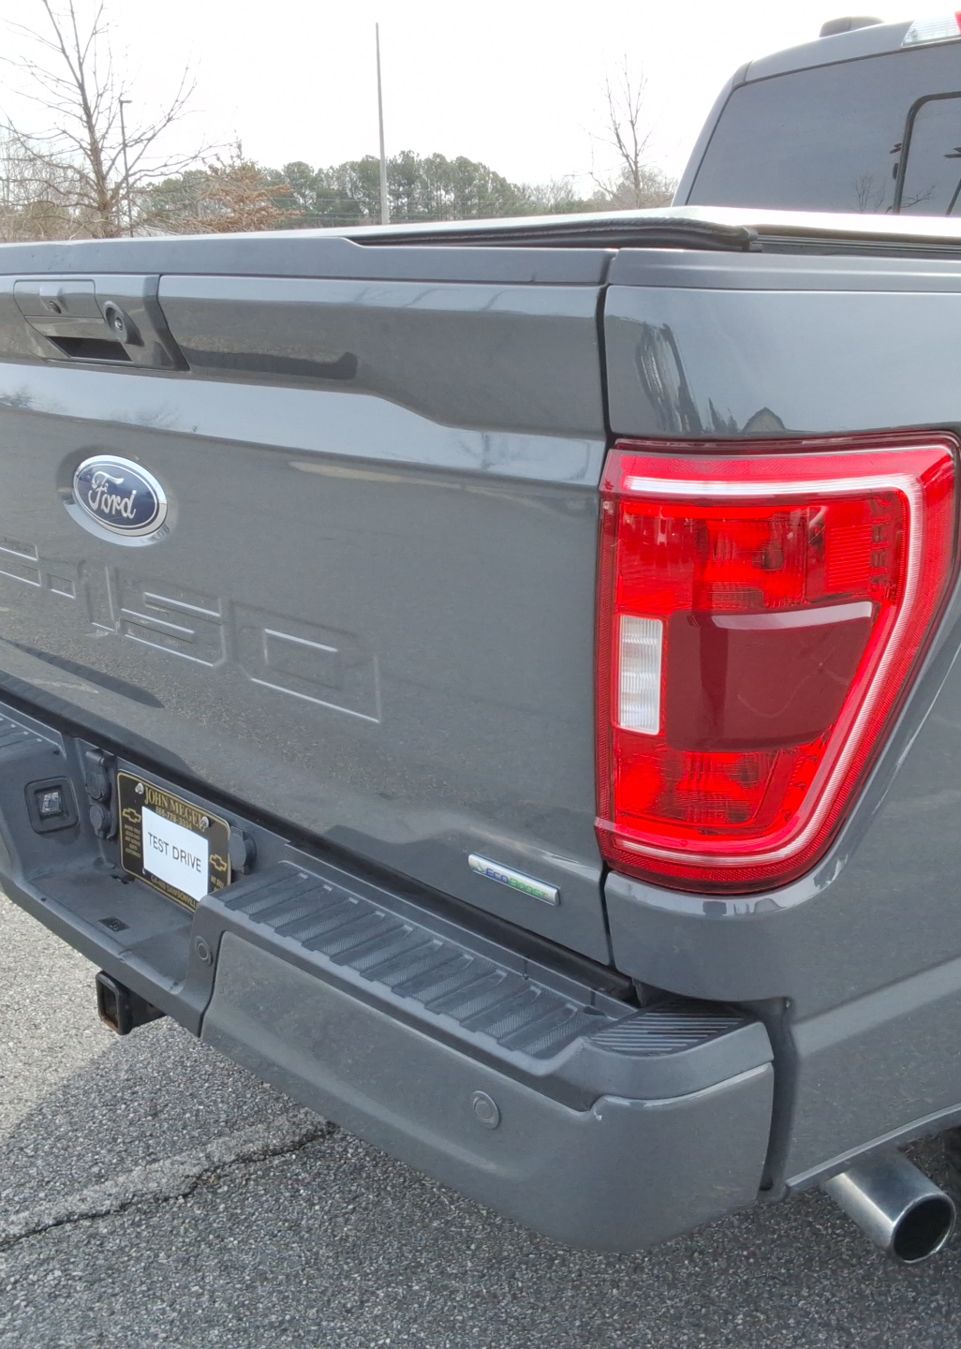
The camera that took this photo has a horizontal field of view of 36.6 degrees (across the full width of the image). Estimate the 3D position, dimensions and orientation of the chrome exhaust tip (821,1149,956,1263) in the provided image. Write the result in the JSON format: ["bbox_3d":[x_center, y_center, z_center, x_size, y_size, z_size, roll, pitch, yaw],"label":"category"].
[{"bbox_3d":[0.467,0.603,1.716,0.092,0.092,0.170,-7,17,-22],"label":"chrome exhaust tip"}]

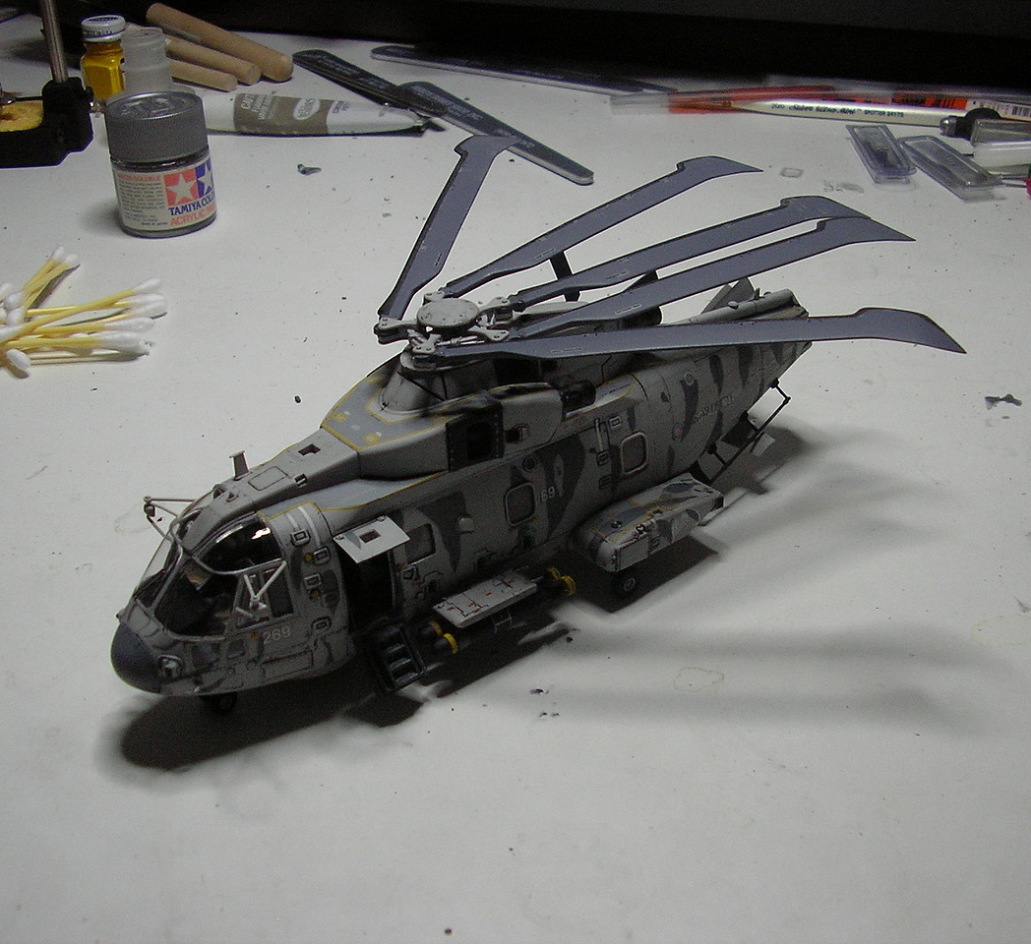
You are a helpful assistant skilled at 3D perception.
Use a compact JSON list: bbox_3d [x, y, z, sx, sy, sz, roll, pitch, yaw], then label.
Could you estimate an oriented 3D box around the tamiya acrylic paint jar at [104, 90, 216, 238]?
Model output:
[{"bbox_3d":[-0.140,-0.122,0.548,0.038,0.047,0.038,-1,32,0],"label":"tamiya acrylic paint jar"}]

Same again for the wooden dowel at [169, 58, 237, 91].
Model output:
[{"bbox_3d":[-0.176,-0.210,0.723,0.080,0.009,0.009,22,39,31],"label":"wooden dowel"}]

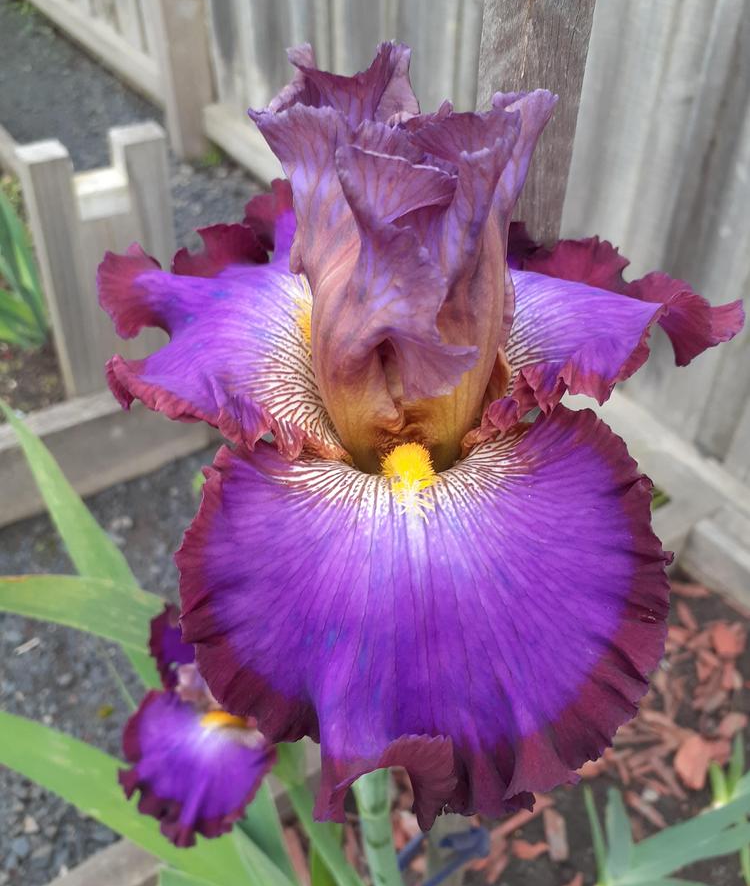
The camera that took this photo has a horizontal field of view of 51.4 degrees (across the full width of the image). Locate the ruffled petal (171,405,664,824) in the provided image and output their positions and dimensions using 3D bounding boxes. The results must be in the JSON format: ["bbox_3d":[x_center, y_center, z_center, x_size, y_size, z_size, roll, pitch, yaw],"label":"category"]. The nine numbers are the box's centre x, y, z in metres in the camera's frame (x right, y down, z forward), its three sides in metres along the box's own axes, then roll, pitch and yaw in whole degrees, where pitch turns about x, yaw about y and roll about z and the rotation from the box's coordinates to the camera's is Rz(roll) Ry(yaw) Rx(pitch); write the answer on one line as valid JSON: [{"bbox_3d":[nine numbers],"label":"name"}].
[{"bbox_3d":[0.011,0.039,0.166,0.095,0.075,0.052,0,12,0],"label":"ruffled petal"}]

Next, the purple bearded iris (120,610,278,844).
[{"bbox_3d":[-0.096,0.175,0.500,0.135,0.120,0.130,9,38,12],"label":"purple bearded iris"}]

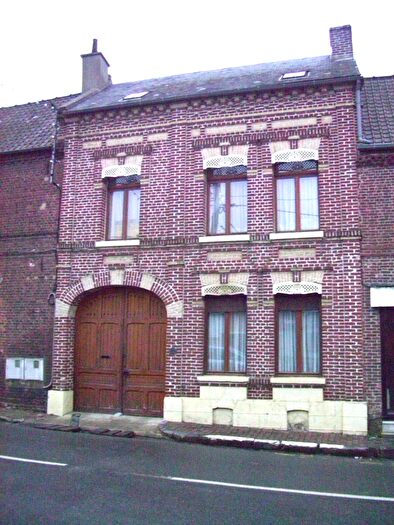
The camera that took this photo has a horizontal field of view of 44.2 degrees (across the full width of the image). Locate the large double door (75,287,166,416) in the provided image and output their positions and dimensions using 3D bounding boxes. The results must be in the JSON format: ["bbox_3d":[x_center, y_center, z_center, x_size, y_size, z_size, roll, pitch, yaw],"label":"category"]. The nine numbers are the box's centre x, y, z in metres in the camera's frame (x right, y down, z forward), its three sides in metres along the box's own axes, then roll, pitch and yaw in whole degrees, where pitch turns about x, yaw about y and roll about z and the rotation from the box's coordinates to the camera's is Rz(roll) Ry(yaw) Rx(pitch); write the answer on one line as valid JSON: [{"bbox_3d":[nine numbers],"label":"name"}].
[{"bbox_3d":[-1.780,2.100,11.717,2.521,3.033,0.127,-2,-8,16],"label":"large double door"}]

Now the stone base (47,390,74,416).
[{"bbox_3d":[-3.273,3.347,11.658,0.411,0.575,0.443,-2,-8,16],"label":"stone base"}]

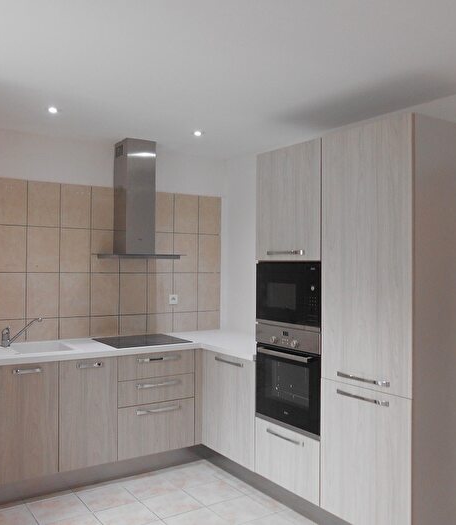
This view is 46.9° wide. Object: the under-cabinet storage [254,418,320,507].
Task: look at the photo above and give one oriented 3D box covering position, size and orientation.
[{"bbox_3d":[0.566,1.178,3.298,0.550,0.360,0.600,1,-1,-34],"label":"under-cabinet storage"}]

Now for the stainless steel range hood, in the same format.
[{"bbox_3d":[-0.686,-0.491,4.120,0.600,0.915,0.470,1,-1,-34],"label":"stainless steel range hood"}]

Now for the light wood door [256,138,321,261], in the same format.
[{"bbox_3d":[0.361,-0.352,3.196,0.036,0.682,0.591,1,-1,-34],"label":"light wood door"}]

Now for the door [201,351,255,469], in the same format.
[{"bbox_3d":[0.004,1.002,3.669,0.040,0.715,0.637,1,-1,-34],"label":"door"}]

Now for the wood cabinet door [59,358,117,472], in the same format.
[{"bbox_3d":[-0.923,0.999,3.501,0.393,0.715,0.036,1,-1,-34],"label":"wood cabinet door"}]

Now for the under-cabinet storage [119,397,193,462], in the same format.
[{"bbox_3d":[-0.627,1.183,3.955,0.604,0.352,0.500,1,-1,-34],"label":"under-cabinet storage"}]

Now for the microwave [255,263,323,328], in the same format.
[{"bbox_3d":[0.505,0.183,3.267,0.390,0.368,0.600,1,-1,-34],"label":"microwave"}]

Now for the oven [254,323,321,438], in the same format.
[{"bbox_3d":[0.556,0.696,3.296,0.560,0.604,0.600,1,-1,-34],"label":"oven"}]

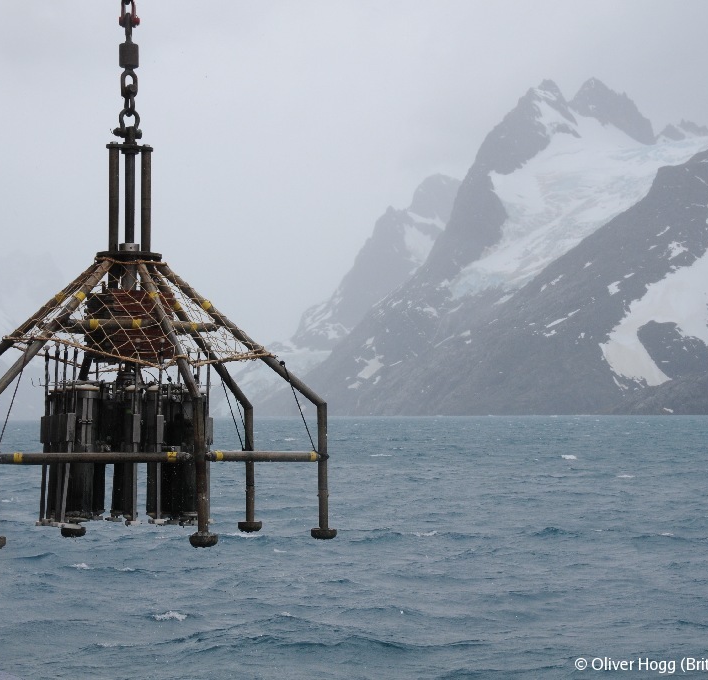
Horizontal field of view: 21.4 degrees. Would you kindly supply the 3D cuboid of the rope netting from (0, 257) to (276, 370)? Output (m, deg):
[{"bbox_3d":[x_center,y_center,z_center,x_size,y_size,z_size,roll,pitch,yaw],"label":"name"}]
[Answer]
[{"bbox_3d":[-1.161,-0.128,10.056,1.470,0.610,1.320,-1,-4,4],"label":"rope netting"}]

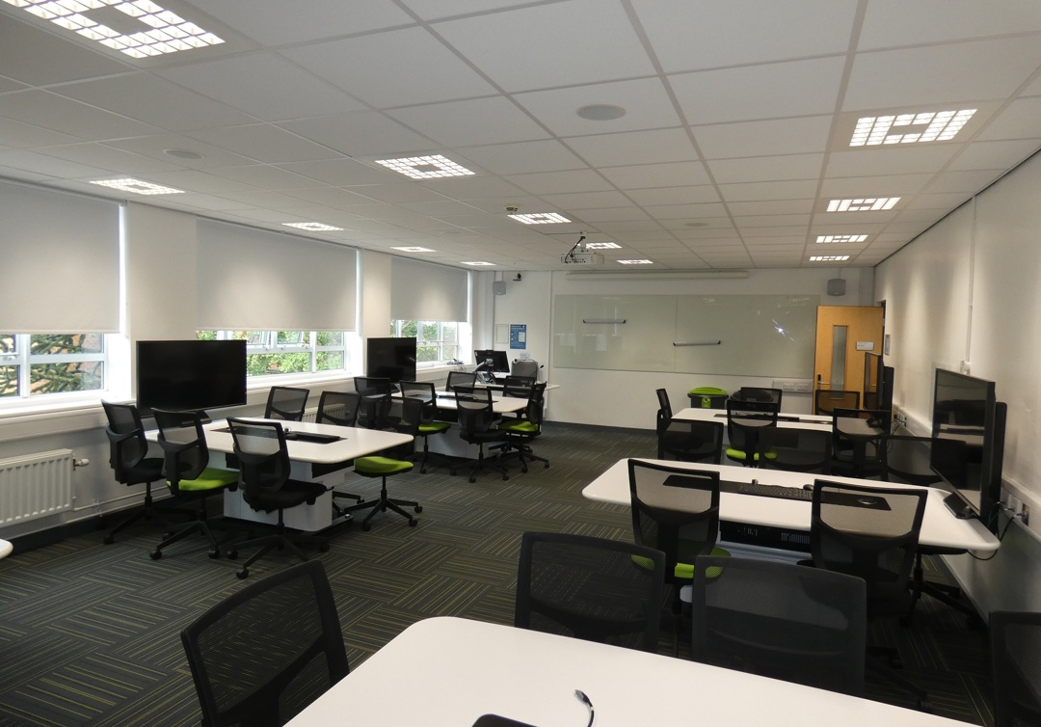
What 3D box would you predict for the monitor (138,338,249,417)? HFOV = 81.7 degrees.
[{"bbox_3d":[-2.932,0.114,5.486,0.080,0.645,1.130,3,4,22],"label":"monitor"}]

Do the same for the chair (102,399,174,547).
[{"bbox_3d":[-2.891,0.798,4.677,0.620,1.040,0.630,4,5,31],"label":"chair"}]

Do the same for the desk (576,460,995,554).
[{"bbox_3d":[1.578,1.196,3.859,2.140,0.740,1.160,3,4,22],"label":"desk"}]

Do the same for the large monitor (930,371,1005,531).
[{"bbox_3d":[2.503,0.394,3.410,0.080,0.640,1.030,4,5,23],"label":"large monitor"}]

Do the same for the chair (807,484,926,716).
[{"bbox_3d":[1.617,1.029,2.890,0.630,1.000,0.630,3,4,23],"label":"chair"}]

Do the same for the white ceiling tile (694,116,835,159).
[{"bbox_3d":[1.147,-1.072,2.870,0.590,0.020,0.590,3,4,22],"label":"white ceiling tile"}]

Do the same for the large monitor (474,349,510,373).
[{"bbox_3d":[-0.443,-0.027,9.500,0.555,0.345,0.060,1,22,27],"label":"large monitor"}]

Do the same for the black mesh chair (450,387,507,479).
[{"bbox_3d":[-0.439,0.776,6.871,0.620,1.020,0.640,3,4,19],"label":"black mesh chair"}]

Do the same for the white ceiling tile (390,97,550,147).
[{"bbox_3d":[-0.217,-1.086,2.706,0.600,0.025,0.600,4,5,23],"label":"white ceiling tile"}]

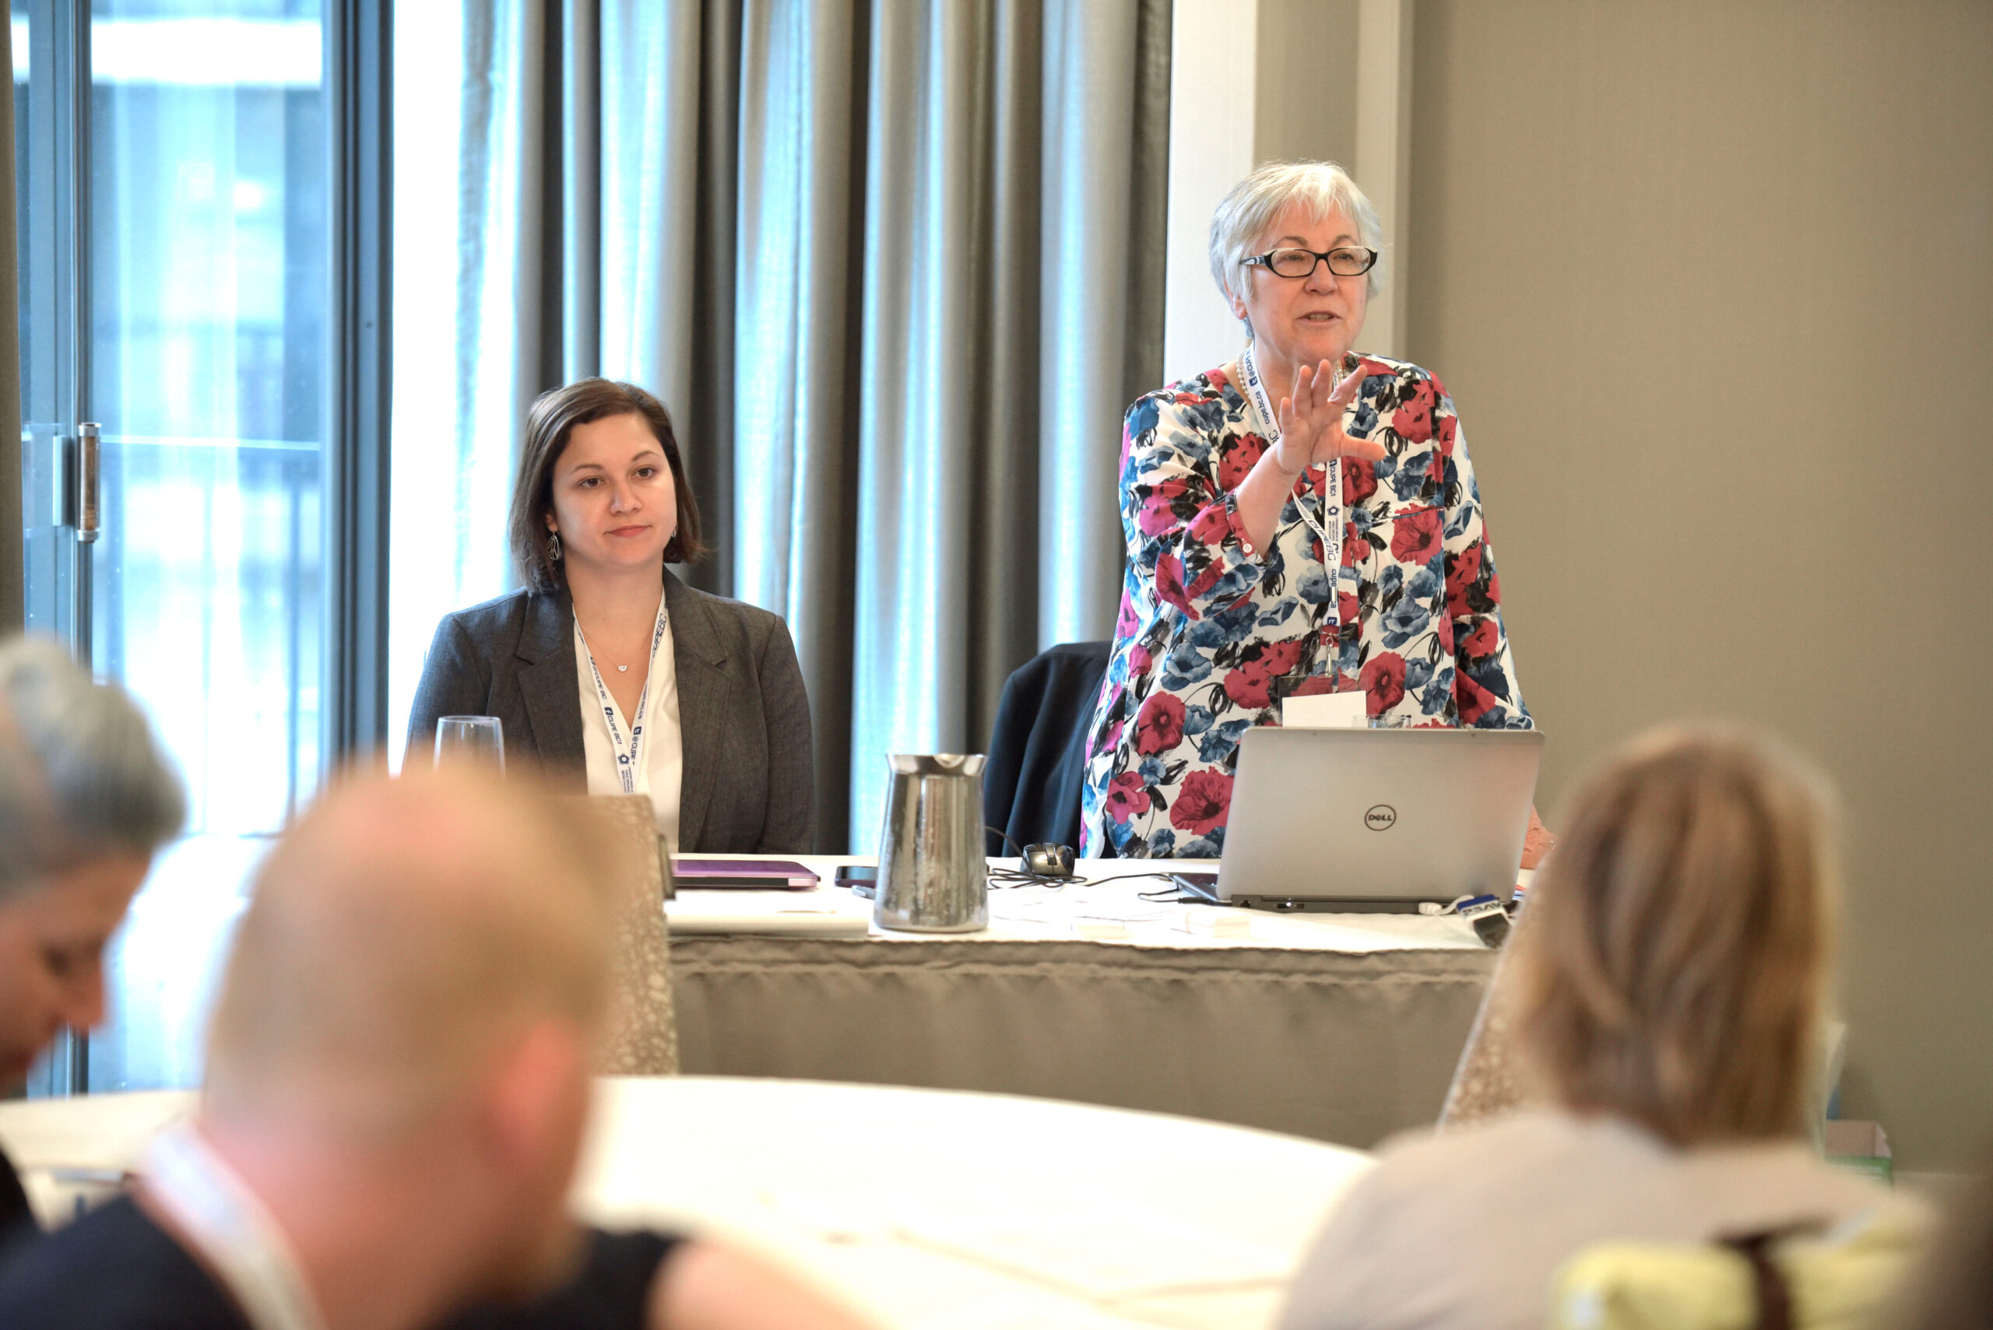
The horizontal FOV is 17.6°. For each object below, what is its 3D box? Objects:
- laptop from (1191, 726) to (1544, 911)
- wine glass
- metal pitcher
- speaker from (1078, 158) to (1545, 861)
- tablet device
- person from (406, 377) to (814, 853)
[{"bbox_3d":[0.394,0.161,7.085,0.340,0.216,0.326,0,5,-11],"label":"laptop"},{"bbox_3d":[-0.579,0.158,7.050,0.083,0.190,0.083,1,5,0],"label":"wine glass"},{"bbox_3d":[-0.073,0.189,6.876,0.121,0.178,0.157,-1,5,-22],"label":"metal pitcher"},{"bbox_3d":[0.372,0.175,7.752,0.540,1.564,0.460,0,5,-9],"label":"speaker"},{"bbox_3d":[-0.330,0.233,7.248,0.245,0.016,0.172,1,5,-7],"label":"tablet device"},{"bbox_3d":[-0.453,0.317,7.524,0.500,1.288,0.780,1,5,-6],"label":"person"}]

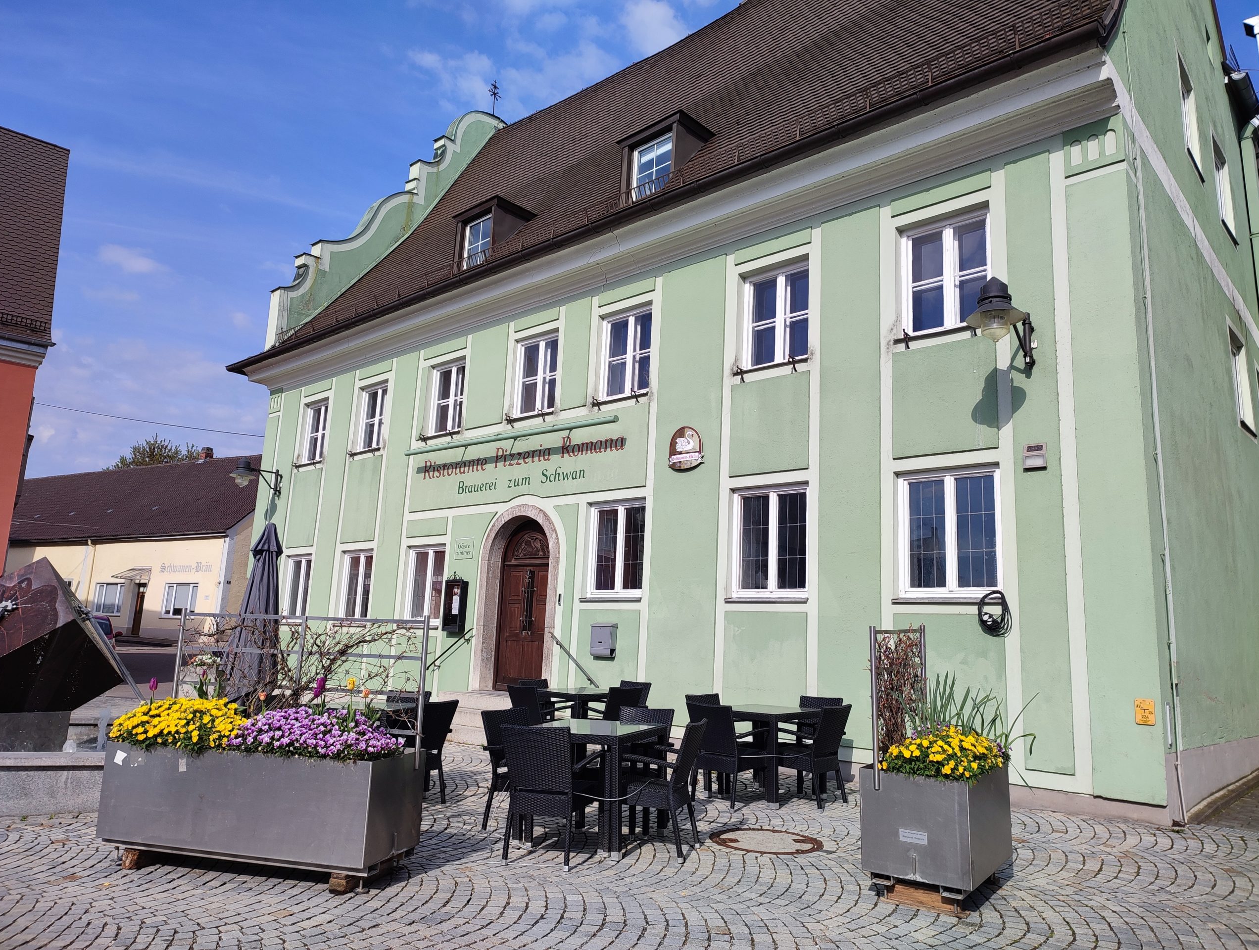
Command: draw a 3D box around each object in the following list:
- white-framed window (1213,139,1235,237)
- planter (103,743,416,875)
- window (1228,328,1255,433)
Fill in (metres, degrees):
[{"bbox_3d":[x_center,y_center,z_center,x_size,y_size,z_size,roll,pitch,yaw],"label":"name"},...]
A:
[{"bbox_3d":[7.967,-3.845,12.402,0.160,1.160,1.080,-7,-15,41],"label":"white-framed window"},{"bbox_3d":[-2.204,1.931,5.493,1.815,0.590,0.600,-1,-10,17],"label":"planter"},{"bbox_3d":[7.972,-1.211,12.044,0.160,1.160,1.100,-7,-15,41],"label":"window"}]

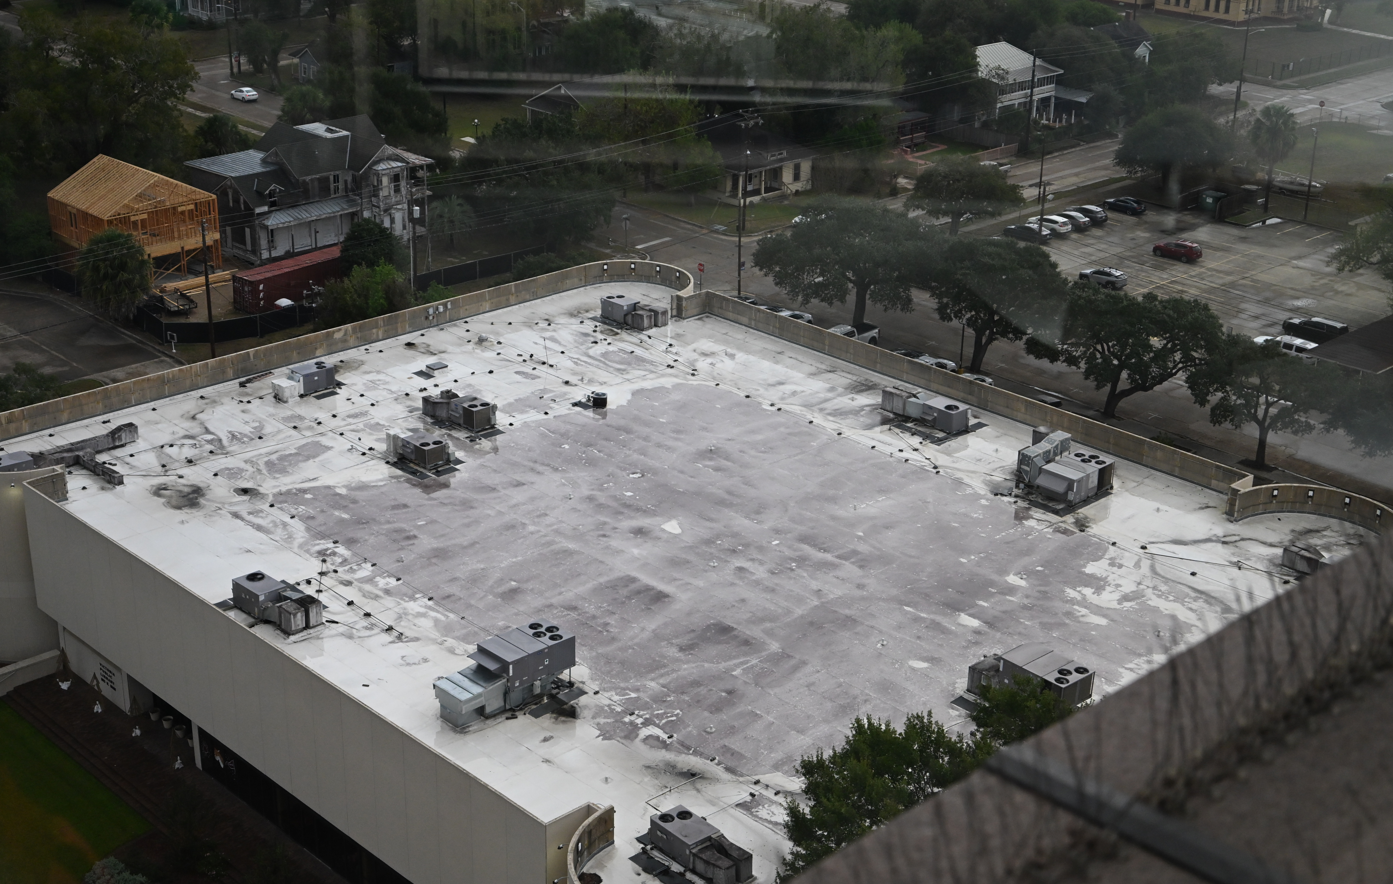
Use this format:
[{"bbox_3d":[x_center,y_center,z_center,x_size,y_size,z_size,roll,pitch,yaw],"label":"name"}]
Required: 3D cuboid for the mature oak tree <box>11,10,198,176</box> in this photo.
[{"bbox_3d":[-60.094,-34.606,195.385,18.500,16.300,17.000,-19,30,-40],"label":"mature oak tree"}]

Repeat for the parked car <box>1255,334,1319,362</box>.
[{"bbox_3d":[46.664,-7.462,154.008,2.000,1.880,5.200,-19,30,-40],"label":"parked car"}]

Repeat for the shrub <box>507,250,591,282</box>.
[{"bbox_3d":[-13.125,-16.039,174.540,6.600,1.800,2.500,-19,30,-40],"label":"shrub"}]

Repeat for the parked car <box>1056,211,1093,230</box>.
[{"bbox_3d":[36.792,-22.134,192.030,1.830,1.460,4.700,-19,30,-40],"label":"parked car"}]

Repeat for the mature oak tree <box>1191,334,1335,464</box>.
[{"bbox_3d":[38.875,-2.627,132.690,9.509,8.942,9.710,1,22,0],"label":"mature oak tree"}]

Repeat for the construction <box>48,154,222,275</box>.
[{"bbox_3d":[-50.115,-20.073,172.603,10.600,9.400,10.400,-19,30,-40],"label":"construction"}]

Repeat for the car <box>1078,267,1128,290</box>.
[{"bbox_3d":[36.595,-14.754,174.016,1.820,1.580,4.400,-19,30,-40],"label":"car"}]

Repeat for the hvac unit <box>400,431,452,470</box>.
[{"bbox_3d":[-15.263,0.463,108.775,1.425,1.169,2.291,-19,30,-40],"label":"hvac unit"}]

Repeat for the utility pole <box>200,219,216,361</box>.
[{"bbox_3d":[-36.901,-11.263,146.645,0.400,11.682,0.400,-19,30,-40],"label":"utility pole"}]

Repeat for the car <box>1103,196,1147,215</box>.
[{"bbox_3d":[43.378,-24.074,195.714,1.830,1.430,4.650,-18,29,-39],"label":"car"}]

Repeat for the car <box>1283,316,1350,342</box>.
[{"bbox_3d":[50.675,-9.332,158.718,2.000,1.860,5.100,-19,30,-40],"label":"car"}]

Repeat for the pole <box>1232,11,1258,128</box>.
[{"bbox_3d":[65.639,-45.566,232.661,0.600,12.700,2.400,-19,30,-40],"label":"pole"}]

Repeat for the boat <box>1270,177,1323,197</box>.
[{"bbox_3d":[63.422,-27.015,204.356,5.600,1.900,2.000,18,28,36],"label":"boat"}]

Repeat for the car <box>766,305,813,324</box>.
[{"bbox_3d":[7.431,-9.780,158.438,4.750,1.450,1.830,-19,30,-40],"label":"car"}]

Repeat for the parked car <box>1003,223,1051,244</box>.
[{"bbox_3d":[31.595,-19.994,184.249,1.840,1.460,4.850,-19,30,-40],"label":"parked car"}]

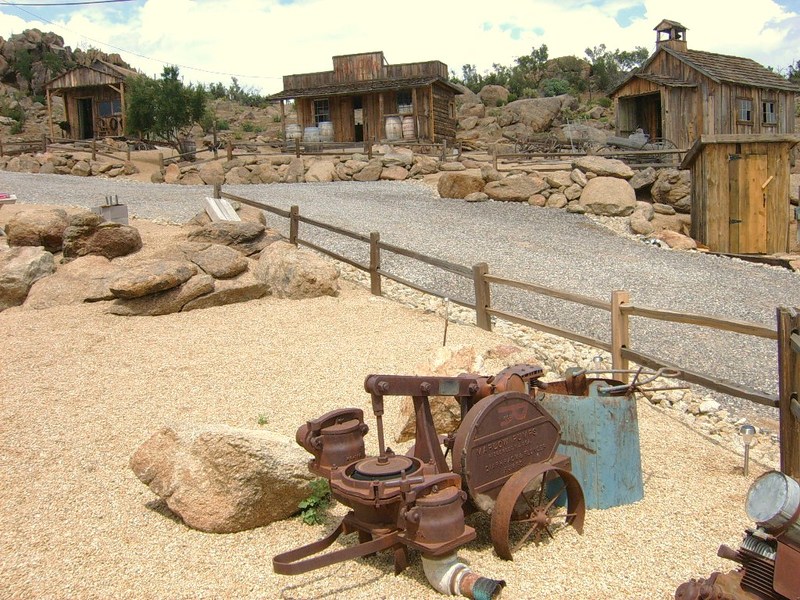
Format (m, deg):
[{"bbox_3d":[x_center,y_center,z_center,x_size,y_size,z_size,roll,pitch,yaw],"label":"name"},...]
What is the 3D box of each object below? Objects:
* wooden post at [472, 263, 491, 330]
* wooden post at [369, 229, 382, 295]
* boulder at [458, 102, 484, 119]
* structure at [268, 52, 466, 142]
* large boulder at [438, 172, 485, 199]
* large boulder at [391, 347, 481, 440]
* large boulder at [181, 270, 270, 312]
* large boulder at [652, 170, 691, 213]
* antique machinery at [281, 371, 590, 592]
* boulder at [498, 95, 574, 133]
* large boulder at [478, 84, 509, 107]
[{"bbox_3d":[1.088,-0.047,10.800,0.150,0.920,0.150,-10,11,-30],"label":"wooden post"},{"bbox_3d":[-0.350,-0.528,11.700,0.130,0.930,0.130,2,8,30],"label":"wooden post"},{"bbox_3d":[3.661,-9.839,42.000,1.425,0.850,1.200,-2,6,5],"label":"boulder"},{"bbox_3d":[-1.334,-8.229,33.200,6.600,3.900,4.700,2,10,21],"label":"structure"},{"bbox_3d":[1.505,-2.803,19.800,1.100,0.650,0.800,-2,7,4],"label":"large boulder"},{"bbox_3d":[0.321,0.780,6.750,0.750,0.620,0.650,-2,9,0],"label":"large boulder"},{"bbox_3d":[-2.473,-0.134,11.400,1.200,0.450,0.800,-4,7,-12],"label":"large boulder"},{"bbox_3d":[5.328,-2.125,15.700,0.950,0.820,0.800,0,7,19],"label":"large boulder"},{"bbox_3d":[0.085,0.747,3.820,1.520,0.880,1.200,-7,9,-36],"label":"antique machinery"},{"bbox_3d":[5.863,-8.026,35.000,3.300,1.750,2.400,-1,9,6],"label":"boulder"},{"bbox_3d":[4.624,-10.112,40.000,1.500,1.100,1.200,-2,9,0],"label":"large boulder"}]

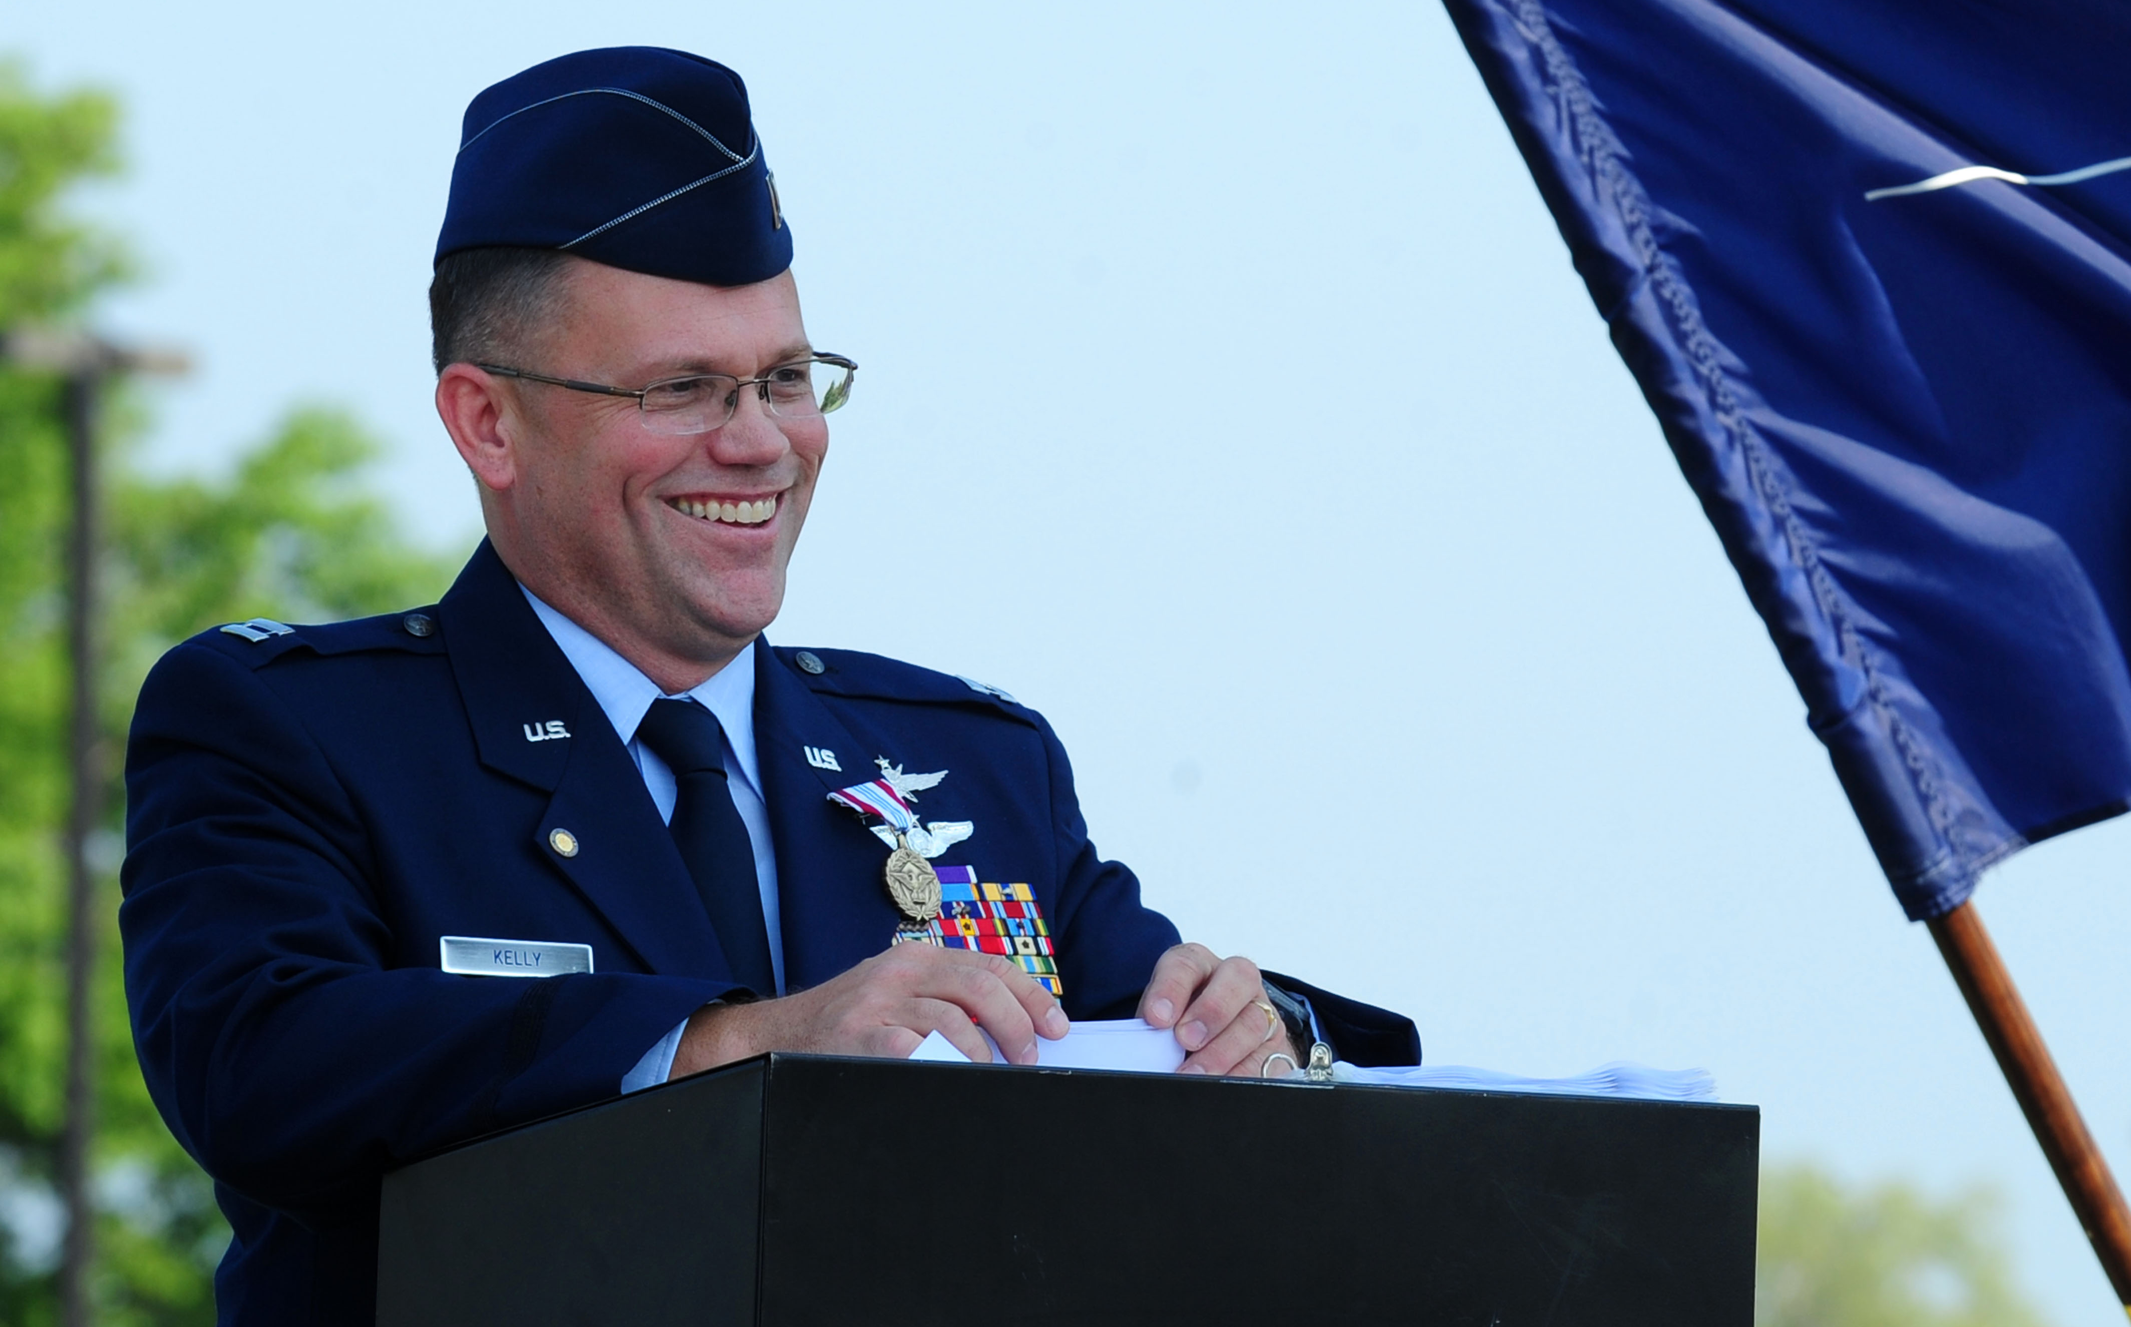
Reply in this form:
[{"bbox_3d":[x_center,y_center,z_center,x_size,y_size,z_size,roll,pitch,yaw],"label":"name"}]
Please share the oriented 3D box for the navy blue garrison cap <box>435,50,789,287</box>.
[{"bbox_3d":[-0.225,-0.250,5.900,0.160,0.116,0.207,-5,10,-44],"label":"navy blue garrison cap"}]

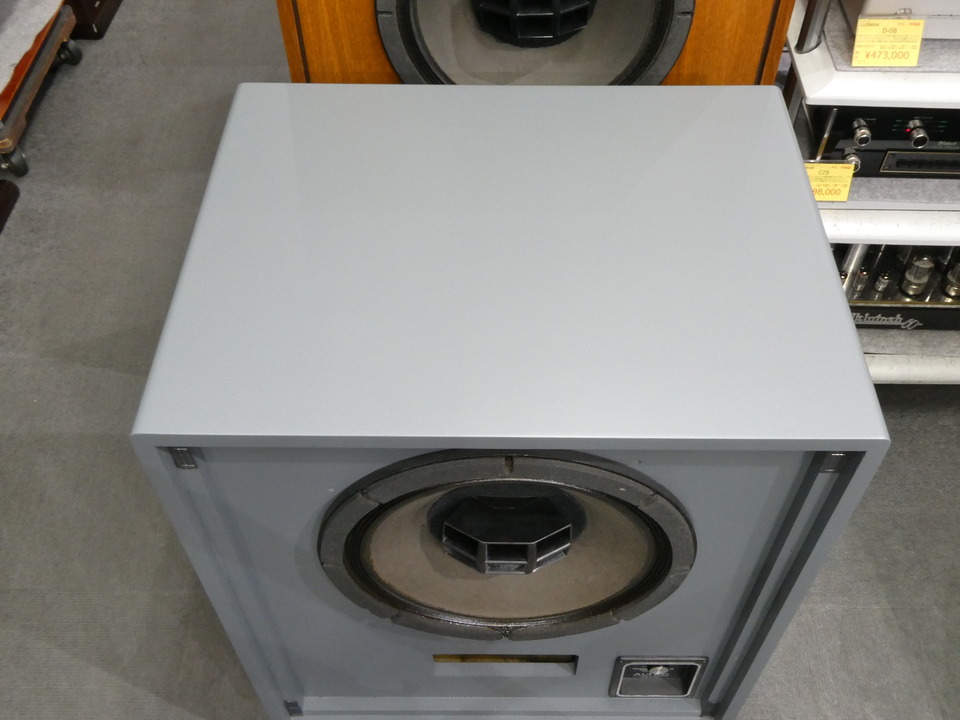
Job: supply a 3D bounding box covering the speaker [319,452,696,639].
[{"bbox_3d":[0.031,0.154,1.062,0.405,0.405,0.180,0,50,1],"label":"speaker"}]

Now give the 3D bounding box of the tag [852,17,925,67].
[{"bbox_3d":[0.563,-0.436,1.262,0.089,0.061,0.004,1,20,1],"label":"tag"}]

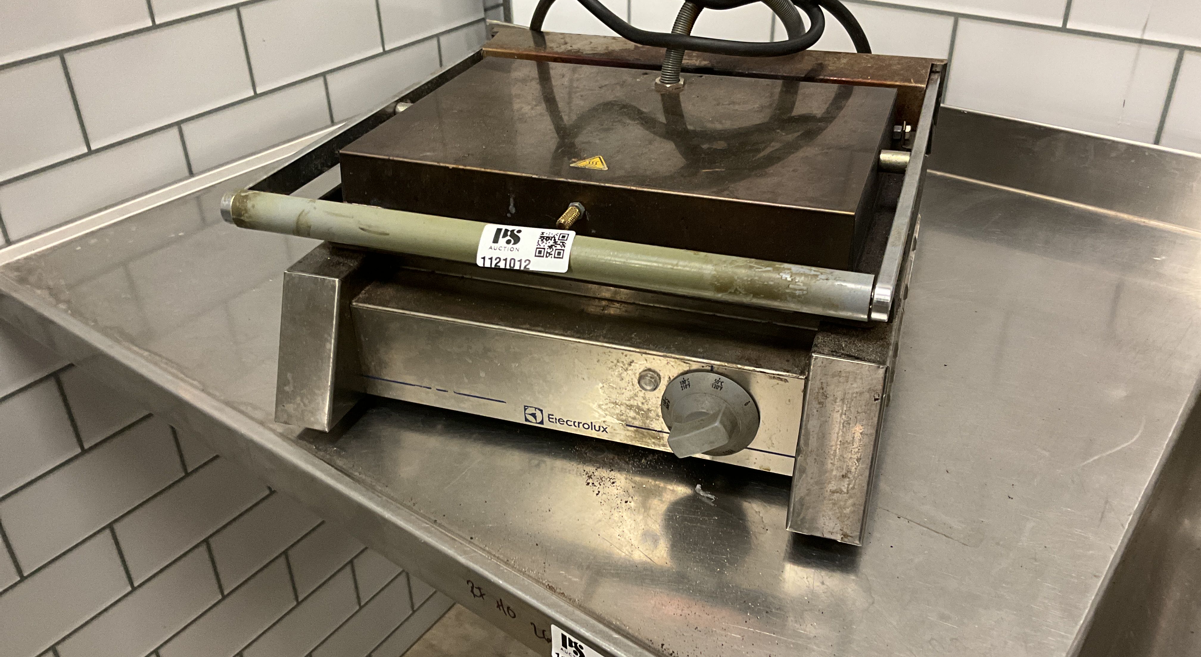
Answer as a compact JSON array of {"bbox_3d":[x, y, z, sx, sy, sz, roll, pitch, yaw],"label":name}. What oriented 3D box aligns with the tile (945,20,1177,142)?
[{"bbox_3d":[0.437,-0.237,0.970,0.200,0.098,0.010,21,38,33],"label":"tile"}]

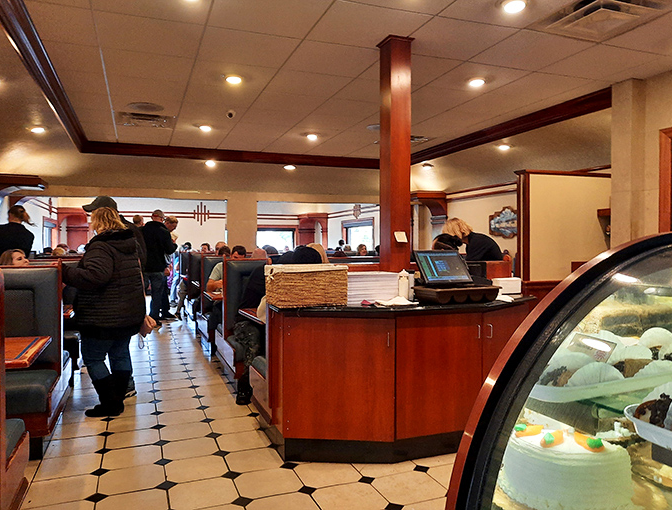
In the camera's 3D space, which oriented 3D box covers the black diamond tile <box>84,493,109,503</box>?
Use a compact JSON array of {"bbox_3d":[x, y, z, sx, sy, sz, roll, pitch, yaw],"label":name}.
[{"bbox_3d":[-1.174,1.194,2.415,0.077,0.010,0.077,0,1,23],"label":"black diamond tile"}]

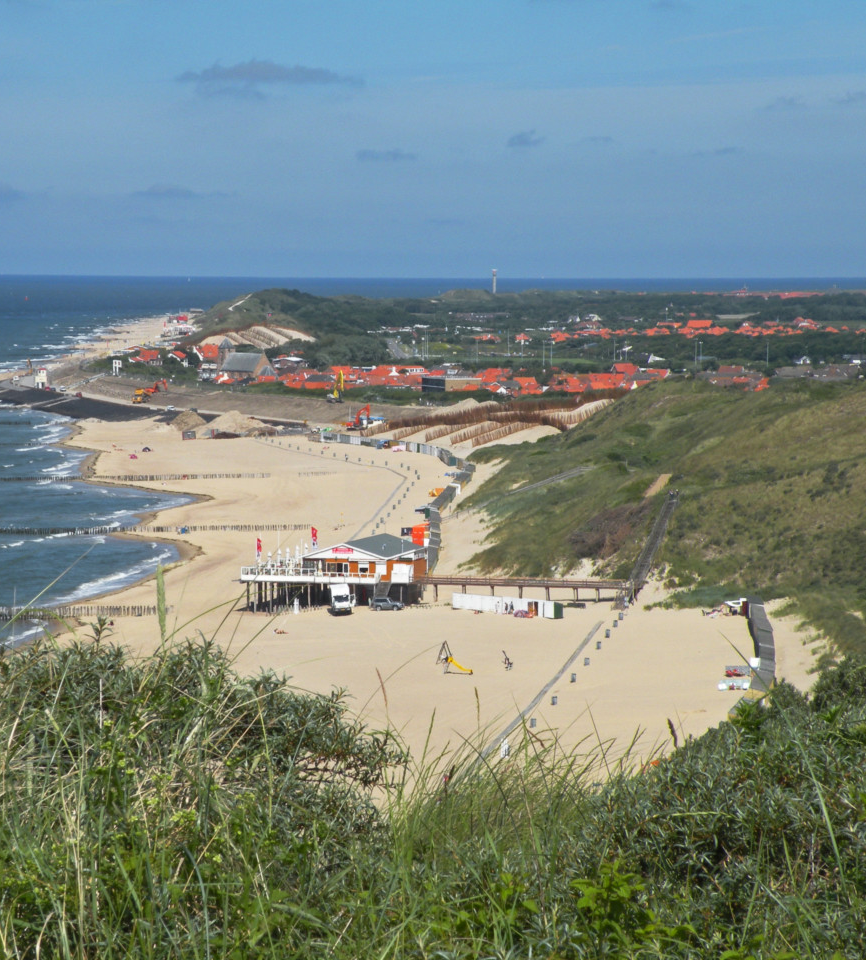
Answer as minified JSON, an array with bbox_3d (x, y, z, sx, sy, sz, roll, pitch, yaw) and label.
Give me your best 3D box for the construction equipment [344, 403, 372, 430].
[{"bbox_3d":[-18.793,-15.929,1040.000,7.500,6.600,3.000,2,4,36],"label":"construction equipment"}]

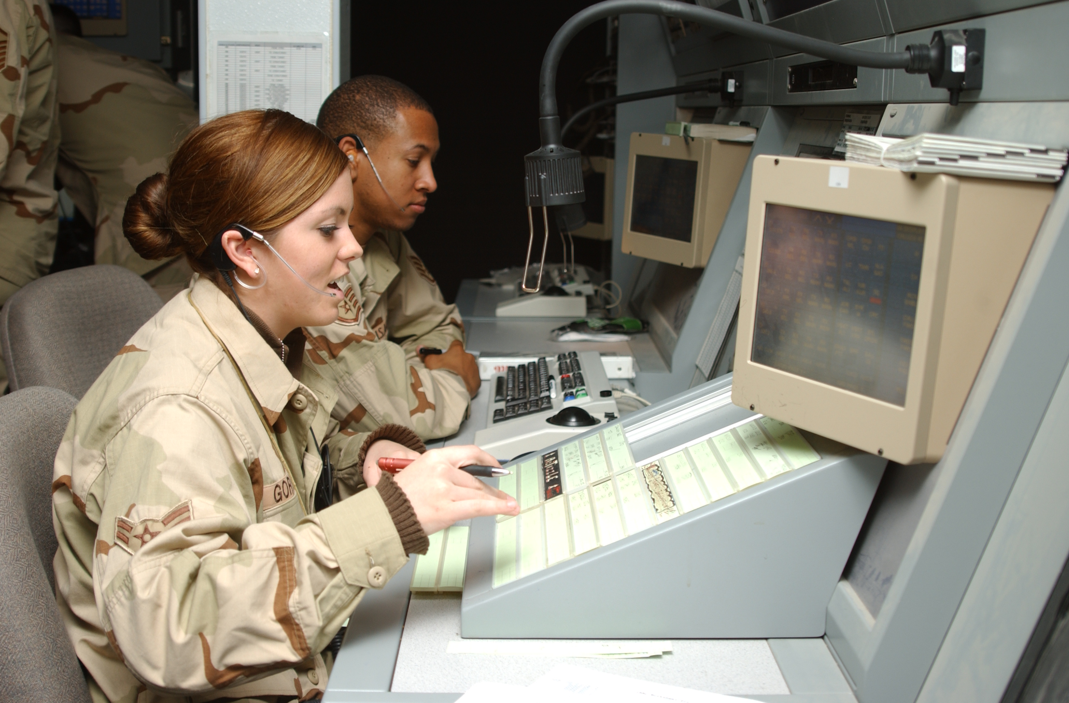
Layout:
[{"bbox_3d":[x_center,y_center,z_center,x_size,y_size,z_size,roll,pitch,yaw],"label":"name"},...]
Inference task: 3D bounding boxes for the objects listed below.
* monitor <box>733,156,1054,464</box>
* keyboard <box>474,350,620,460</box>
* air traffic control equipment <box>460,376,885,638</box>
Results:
[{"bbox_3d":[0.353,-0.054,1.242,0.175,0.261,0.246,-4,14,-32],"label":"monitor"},{"bbox_3d":[0.023,0.074,2.080,0.227,0.081,0.534,0,11,-1],"label":"keyboard"},{"bbox_3d":[0.130,0.147,1.435,0.405,0.183,0.467,0,11,-1],"label":"air traffic control equipment"}]

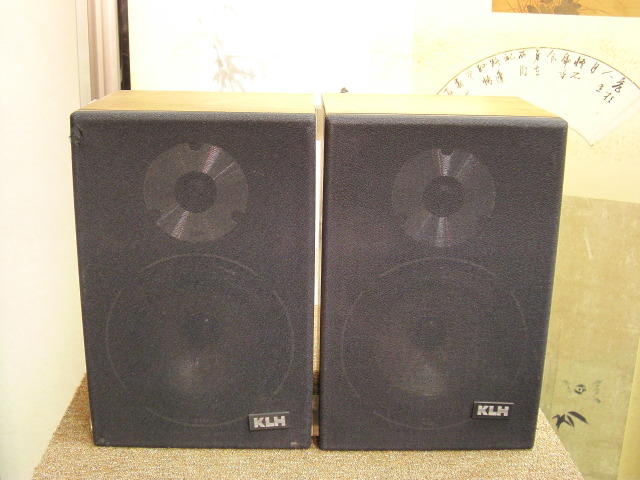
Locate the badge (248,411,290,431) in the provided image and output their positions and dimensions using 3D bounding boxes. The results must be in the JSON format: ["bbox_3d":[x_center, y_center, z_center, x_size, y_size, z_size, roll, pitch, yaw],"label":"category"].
[{"bbox_3d":[-0.061,0.220,1.008,0.048,0.021,0.004,-2,17,0],"label":"badge"}]

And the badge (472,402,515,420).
[{"bbox_3d":[0.210,0.207,1.007,0.048,0.021,0.004,2,16,-3],"label":"badge"}]

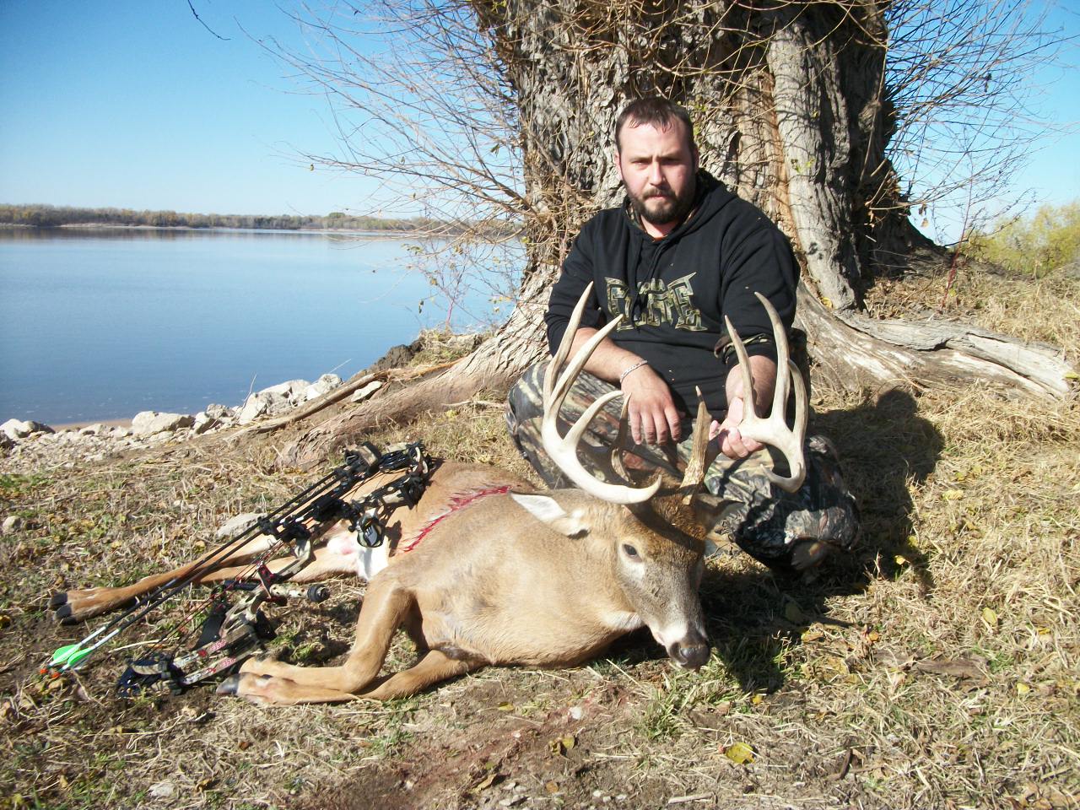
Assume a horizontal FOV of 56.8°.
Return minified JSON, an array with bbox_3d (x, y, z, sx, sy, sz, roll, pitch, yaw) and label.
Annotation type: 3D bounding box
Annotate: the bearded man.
[{"bbox_3d":[0.302,-0.139,2.116,0.720,1.030,0.760,2,10,8],"label":"bearded man"}]

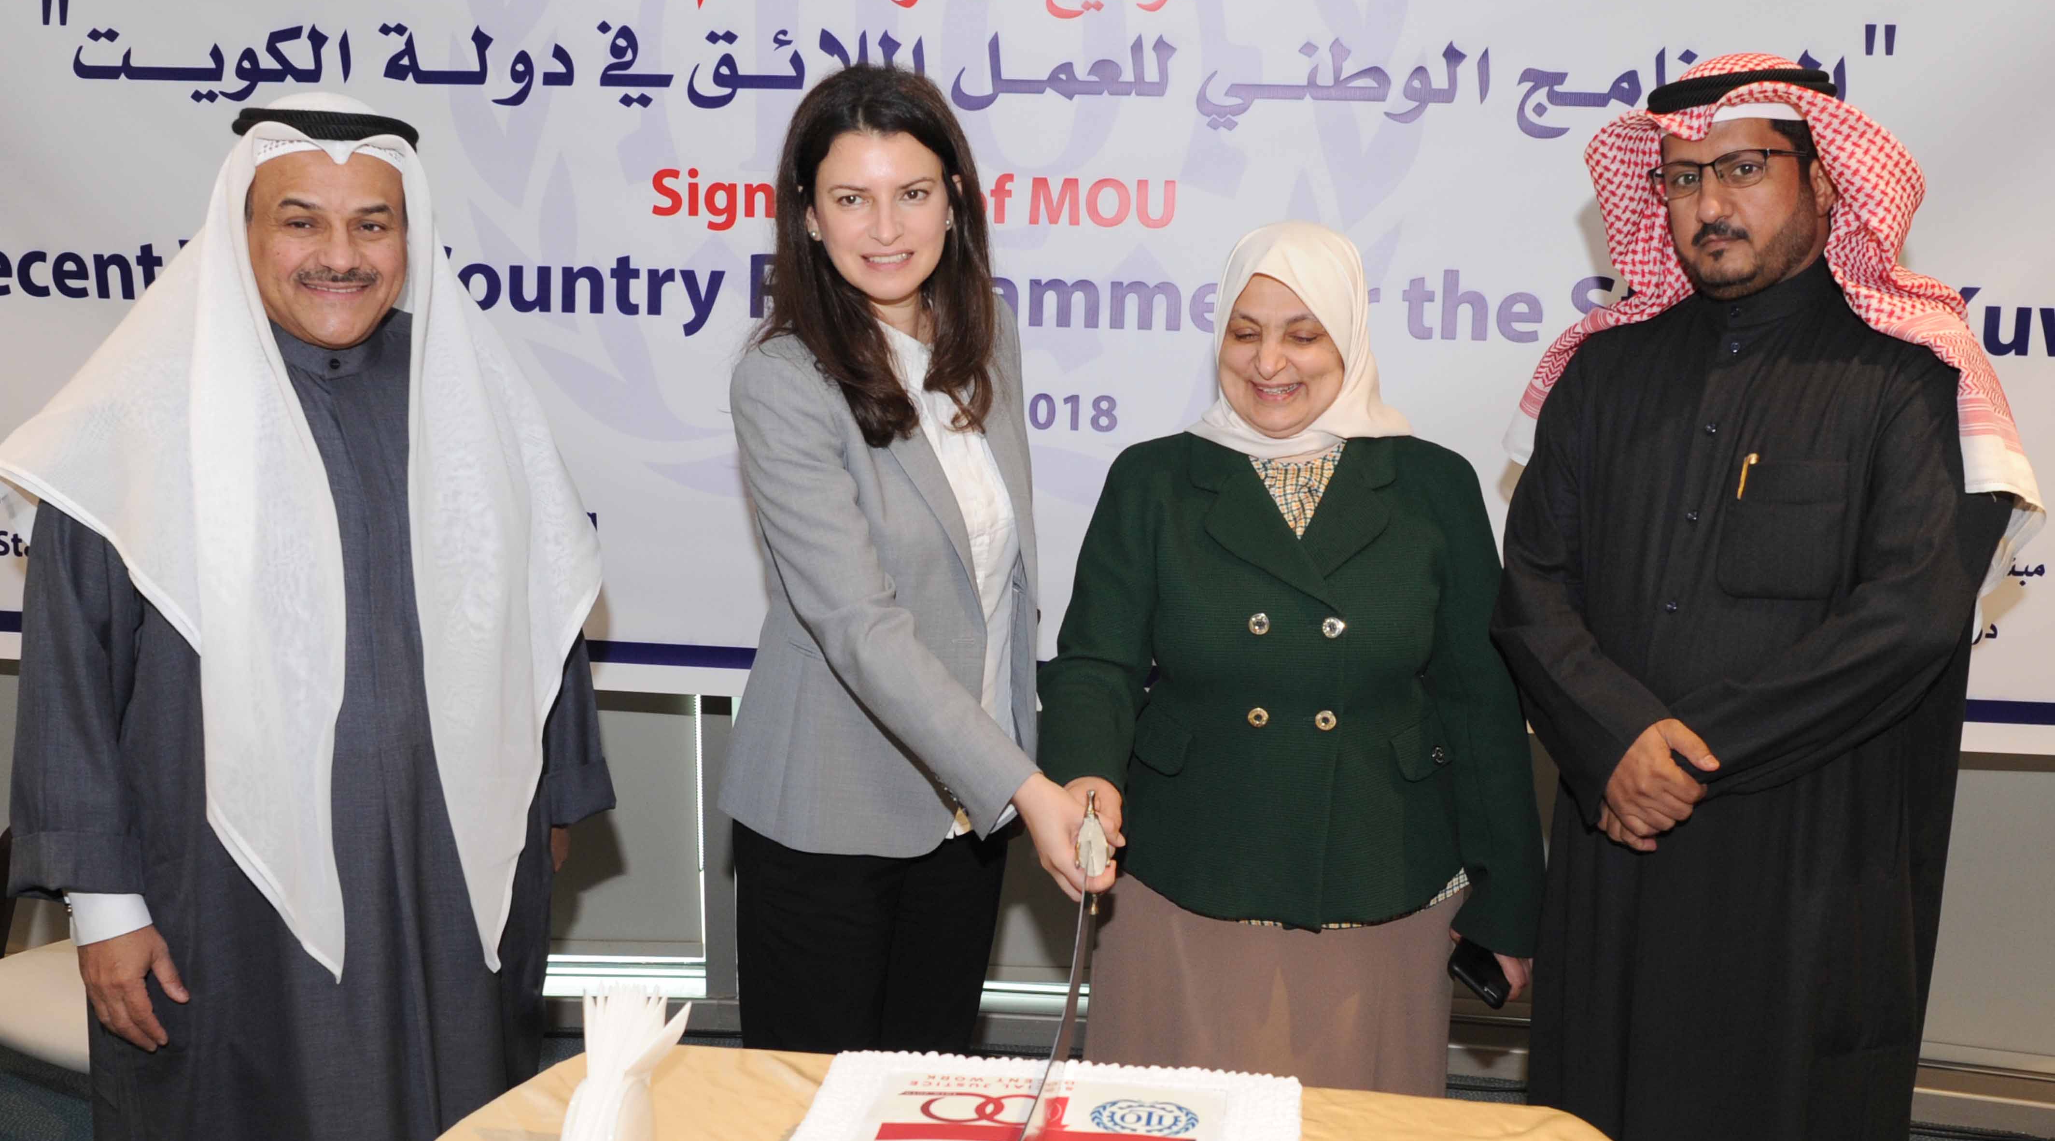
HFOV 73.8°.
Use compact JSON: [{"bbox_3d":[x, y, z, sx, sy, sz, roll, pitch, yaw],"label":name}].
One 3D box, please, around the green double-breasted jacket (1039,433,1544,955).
[{"bbox_3d":[0.281,0.126,1.500,0.550,0.580,0.360,3,8,10],"label":"green double-breasted jacket"}]

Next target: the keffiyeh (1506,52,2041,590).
[{"bbox_3d":[0.797,-0.258,1.470,0.520,0.590,0.330,8,11,42],"label":"keffiyeh"}]

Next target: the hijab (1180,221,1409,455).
[{"bbox_3d":[0.291,-0.251,1.480,0.230,0.250,0.240,4,8,18],"label":"hijab"}]

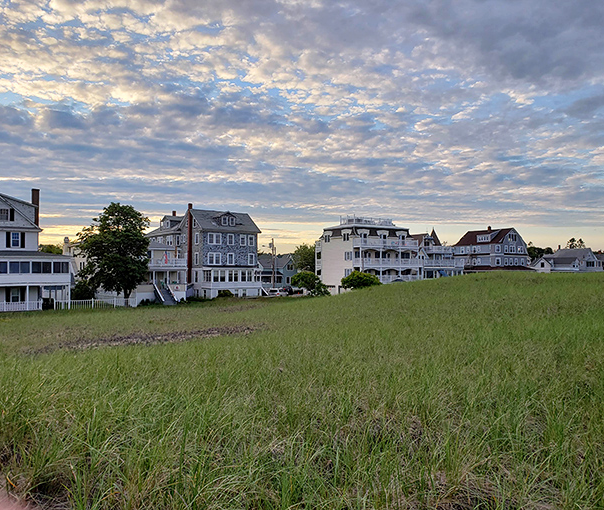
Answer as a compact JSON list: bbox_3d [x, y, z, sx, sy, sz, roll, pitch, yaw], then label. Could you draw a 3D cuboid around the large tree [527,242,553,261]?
[{"bbox_3d":[76.000,1.853,162.017,8.500,12.500,8.500,0,-2,0],"label":"large tree"}]

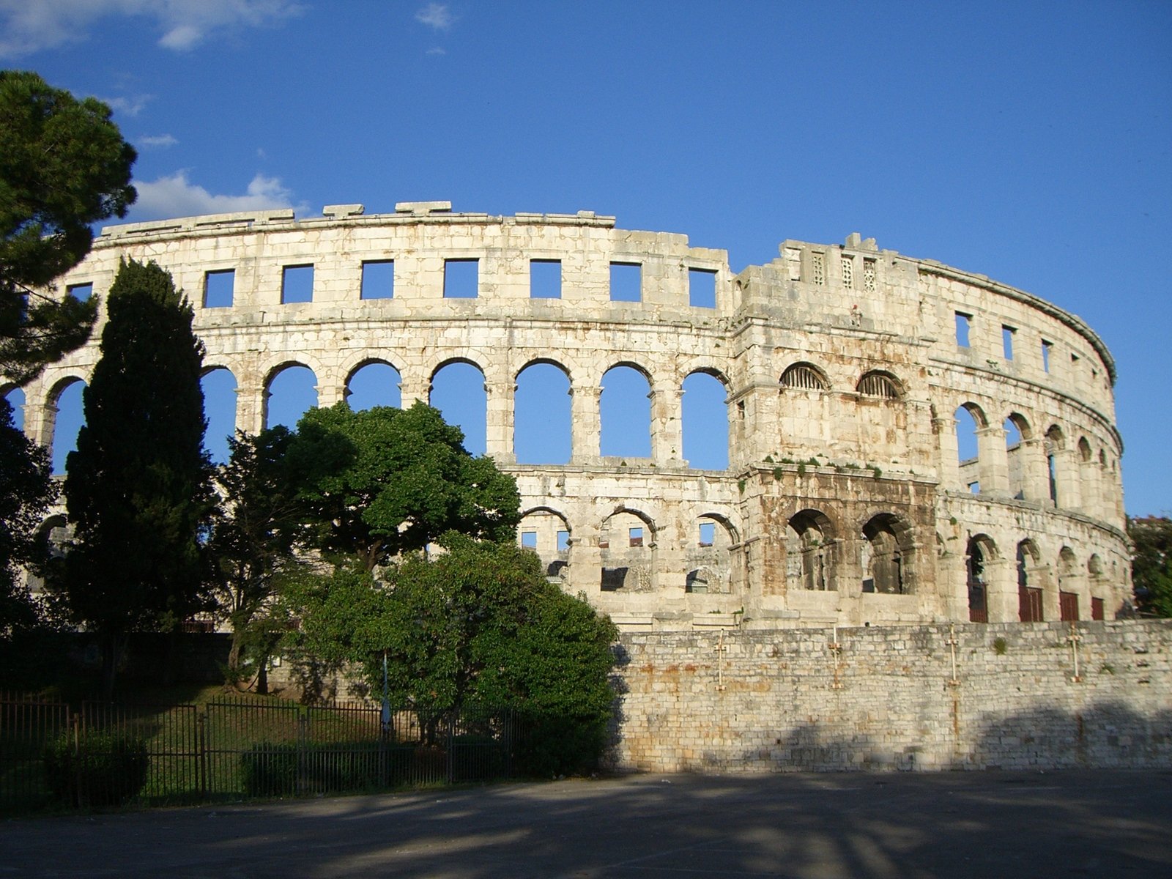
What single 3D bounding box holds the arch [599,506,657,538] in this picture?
[{"bbox_3d":[2.464,5.134,77.621,3.456,1.919,1.100,2,-14,-9],"label":"arch"}]

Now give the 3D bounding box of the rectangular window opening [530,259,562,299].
[{"bbox_3d":[-2.564,-9.937,80.934,1.970,2.550,0.700,1,-14,-5],"label":"rectangular window opening"}]

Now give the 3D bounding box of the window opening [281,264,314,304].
[{"bbox_3d":[-18.035,-9.743,80.797,1.998,2.570,0.600,-2,-14,7],"label":"window opening"}]

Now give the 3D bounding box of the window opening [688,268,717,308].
[{"bbox_3d":[7.485,-9.541,82.556,1.980,2.570,0.700,3,-14,-13],"label":"window opening"}]

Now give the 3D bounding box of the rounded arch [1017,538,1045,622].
[{"bbox_3d":[30.552,9.998,89.653,3.500,6.100,1.300,11,-17,-38],"label":"rounded arch"}]

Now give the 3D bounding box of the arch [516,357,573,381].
[{"bbox_3d":[-2.634,-4.155,79.216,3.456,1.609,1.000,1,-14,-5],"label":"arch"}]

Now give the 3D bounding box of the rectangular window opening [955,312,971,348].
[{"bbox_3d":[26.527,-7.568,90.948,1.930,2.670,0.700,9,-15,-33],"label":"rectangular window opening"}]

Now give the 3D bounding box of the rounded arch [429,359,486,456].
[{"bbox_3d":[-7.756,-1.674,78.352,3.456,6.615,1.000,0,-14,-1],"label":"rounded arch"}]

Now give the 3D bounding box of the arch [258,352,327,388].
[{"bbox_3d":[-18.090,-4.135,80.057,4.300,2.400,1.100,-2,-14,7],"label":"arch"}]

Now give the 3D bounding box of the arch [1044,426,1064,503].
[{"bbox_3d":[34.185,2.069,94.326,3.456,6.351,1.000,13,-19,-43],"label":"arch"}]

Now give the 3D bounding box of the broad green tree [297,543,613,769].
[{"bbox_3d":[-3.294,5.323,32.159,8.167,5.833,7.200,1,-14,-6],"label":"broad green tree"}]

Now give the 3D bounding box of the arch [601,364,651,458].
[{"bbox_3d":[2.438,-1.724,80.275,3.310,6.180,1.200,2,-13,-9],"label":"arch"}]

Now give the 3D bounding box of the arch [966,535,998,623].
[{"bbox_3d":[26.590,9.612,87.412,3.390,6.260,1.200,9,-15,-33],"label":"arch"}]

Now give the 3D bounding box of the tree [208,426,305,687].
[{"bbox_3d":[-11.674,4.177,45.500,3.500,9.060,3.400,3,-13,-14],"label":"tree"}]

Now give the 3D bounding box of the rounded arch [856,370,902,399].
[{"bbox_3d":[18.561,-3.446,82.245,3.300,1.769,1.000,5,-15,-21],"label":"rounded arch"}]

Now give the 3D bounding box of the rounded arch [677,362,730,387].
[{"bbox_3d":[7.425,-3.848,81.355,3.500,1.800,1.100,3,-14,-13],"label":"rounded arch"}]

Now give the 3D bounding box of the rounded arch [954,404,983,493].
[{"bbox_3d":[26.272,0.749,88.655,3.450,6.300,1.200,9,-16,-32],"label":"rounded arch"}]

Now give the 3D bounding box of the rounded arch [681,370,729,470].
[{"bbox_3d":[7.411,-1.189,81.190,3.190,6.620,1.200,3,-13,-13],"label":"rounded arch"}]

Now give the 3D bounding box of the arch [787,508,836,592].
[{"bbox_3d":[13.302,6.710,77.363,3.200,4.995,1.100,4,-15,-17],"label":"arch"}]

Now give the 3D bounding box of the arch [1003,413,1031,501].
[{"bbox_3d":[30.359,1.311,91.010,3.456,6.457,1.000,11,-18,-38],"label":"arch"}]

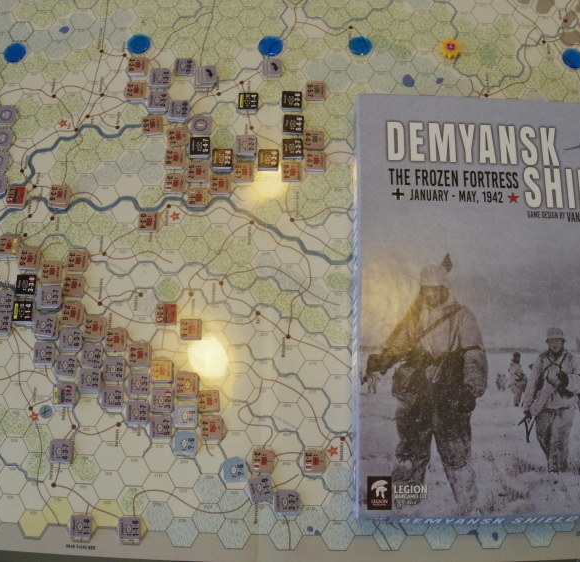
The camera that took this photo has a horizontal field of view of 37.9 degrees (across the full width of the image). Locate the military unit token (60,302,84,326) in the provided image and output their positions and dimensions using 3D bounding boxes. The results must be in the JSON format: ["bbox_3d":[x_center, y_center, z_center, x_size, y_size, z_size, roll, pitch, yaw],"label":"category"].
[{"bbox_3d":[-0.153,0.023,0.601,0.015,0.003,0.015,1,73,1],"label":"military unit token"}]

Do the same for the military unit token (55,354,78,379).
[{"bbox_3d":[-0.156,0.060,0.591,0.015,0.004,0.015,1,73,1],"label":"military unit token"}]

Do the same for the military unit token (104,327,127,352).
[{"bbox_3d":[-0.122,0.042,0.592,0.015,0.003,0.015,1,73,1],"label":"military unit token"}]

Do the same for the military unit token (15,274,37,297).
[{"bbox_3d":[-0.188,0.003,0.605,0.015,0.003,0.015,1,73,0],"label":"military unit token"}]

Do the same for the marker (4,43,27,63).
[{"bbox_3d":[-0.215,-0.178,0.664,0.019,0.002,0.019,1,73,0],"label":"marker"}]

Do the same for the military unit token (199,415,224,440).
[{"bbox_3d":[-0.055,0.102,0.590,0.015,0.003,0.015,-1,72,1],"label":"military unit token"}]

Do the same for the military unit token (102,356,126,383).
[{"bbox_3d":[-0.123,0.062,0.591,0.016,0.003,0.016,1,73,1],"label":"military unit token"}]

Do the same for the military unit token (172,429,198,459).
[{"bbox_3d":[-0.071,0.110,0.572,0.016,0.004,0.016,1,73,0],"label":"military unit token"}]

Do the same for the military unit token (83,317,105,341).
[{"bbox_3d":[-0.139,0.034,0.600,0.016,0.004,0.016,3,73,1],"label":"military unit token"}]

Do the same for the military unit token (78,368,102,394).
[{"bbox_3d":[-0.139,0.069,0.587,0.015,0.004,0.015,1,73,1],"label":"military unit token"}]

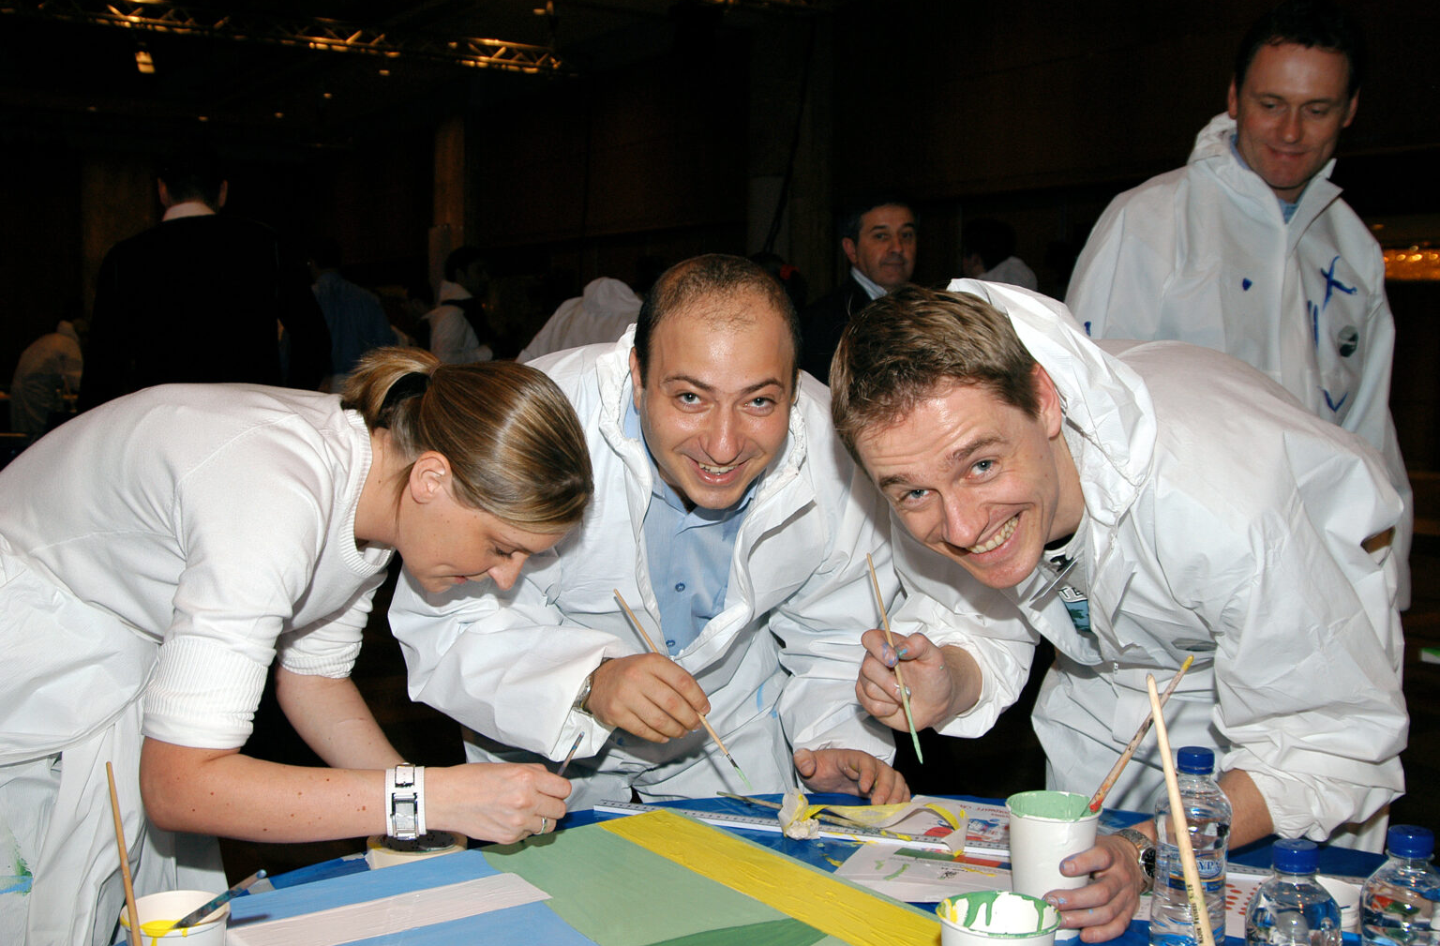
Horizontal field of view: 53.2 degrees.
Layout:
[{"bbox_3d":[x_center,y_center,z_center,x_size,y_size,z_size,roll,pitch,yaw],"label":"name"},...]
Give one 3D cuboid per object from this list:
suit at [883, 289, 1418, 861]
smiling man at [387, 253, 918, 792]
[{"bbox_3d":[0.520,0.440,1.560,0.540,1.260,0.680,4,7,41],"label":"suit"},{"bbox_3d":[-0.075,0.420,1.665,0.580,1.300,0.720,-1,5,-6],"label":"smiling man"}]

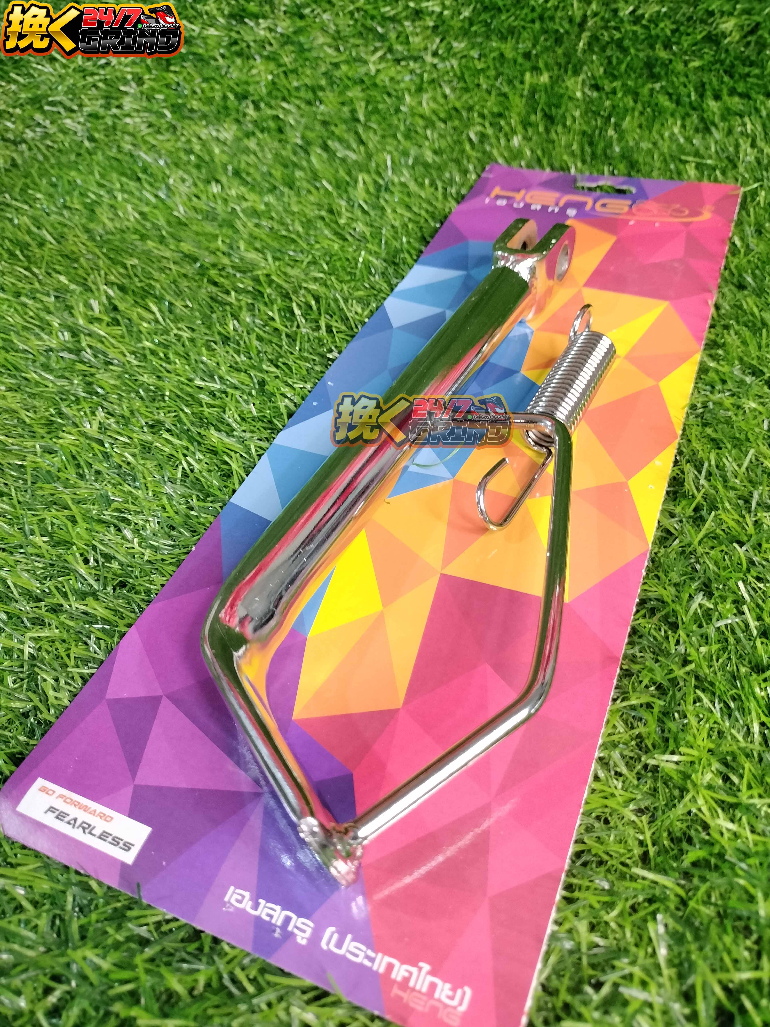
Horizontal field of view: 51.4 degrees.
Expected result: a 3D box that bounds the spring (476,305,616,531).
[{"bbox_3d":[0.052,-0.035,0.240,0.018,0.016,0.107,17,49,23],"label":"spring"}]

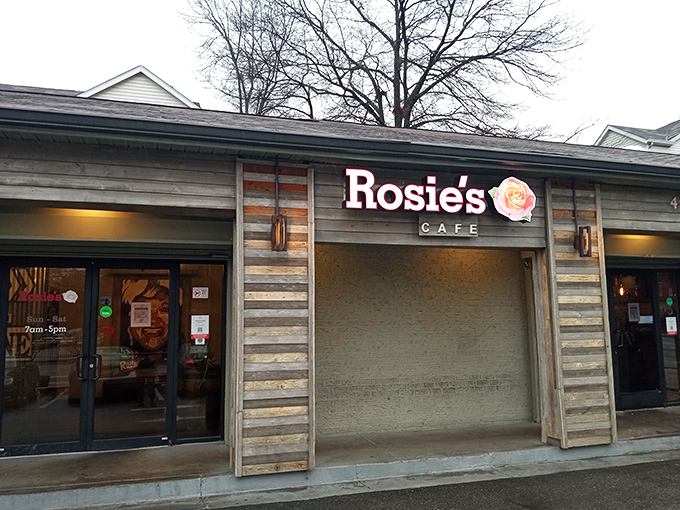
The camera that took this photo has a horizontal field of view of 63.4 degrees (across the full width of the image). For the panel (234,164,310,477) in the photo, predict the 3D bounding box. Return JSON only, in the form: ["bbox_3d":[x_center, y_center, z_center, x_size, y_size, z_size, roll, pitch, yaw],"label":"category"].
[{"bbox_3d":[-0.634,0.575,5.480,0.793,3.064,0.122,1,-6,-16],"label":"panel"}]

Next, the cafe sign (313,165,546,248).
[{"bbox_3d":[1.100,-0.525,6.085,2.878,0.830,0.190,1,-6,-17],"label":"cafe sign"}]

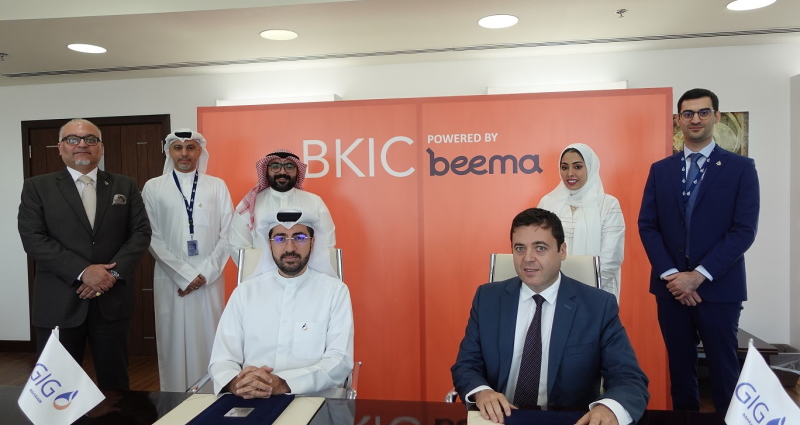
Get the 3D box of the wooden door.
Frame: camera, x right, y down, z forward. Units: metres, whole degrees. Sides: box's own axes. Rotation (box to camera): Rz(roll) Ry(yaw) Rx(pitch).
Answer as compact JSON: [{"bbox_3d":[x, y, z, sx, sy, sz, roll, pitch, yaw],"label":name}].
[{"bbox_3d":[-2.747,0.209,4.837,1.400,2.140,0.090,-1,2,8],"label":"wooden door"}]

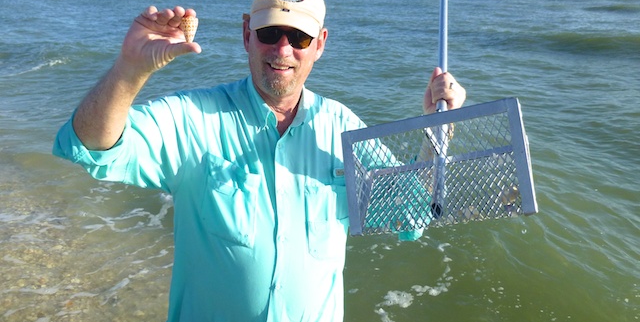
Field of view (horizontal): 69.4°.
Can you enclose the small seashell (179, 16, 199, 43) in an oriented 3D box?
[{"bbox_3d":[-0.248,-0.251,0.880,0.034,0.053,0.033,0,18,-16],"label":"small seashell"}]

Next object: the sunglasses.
[{"bbox_3d":[-0.079,-0.286,1.058,0.138,0.042,0.140,7,18,-7],"label":"sunglasses"}]

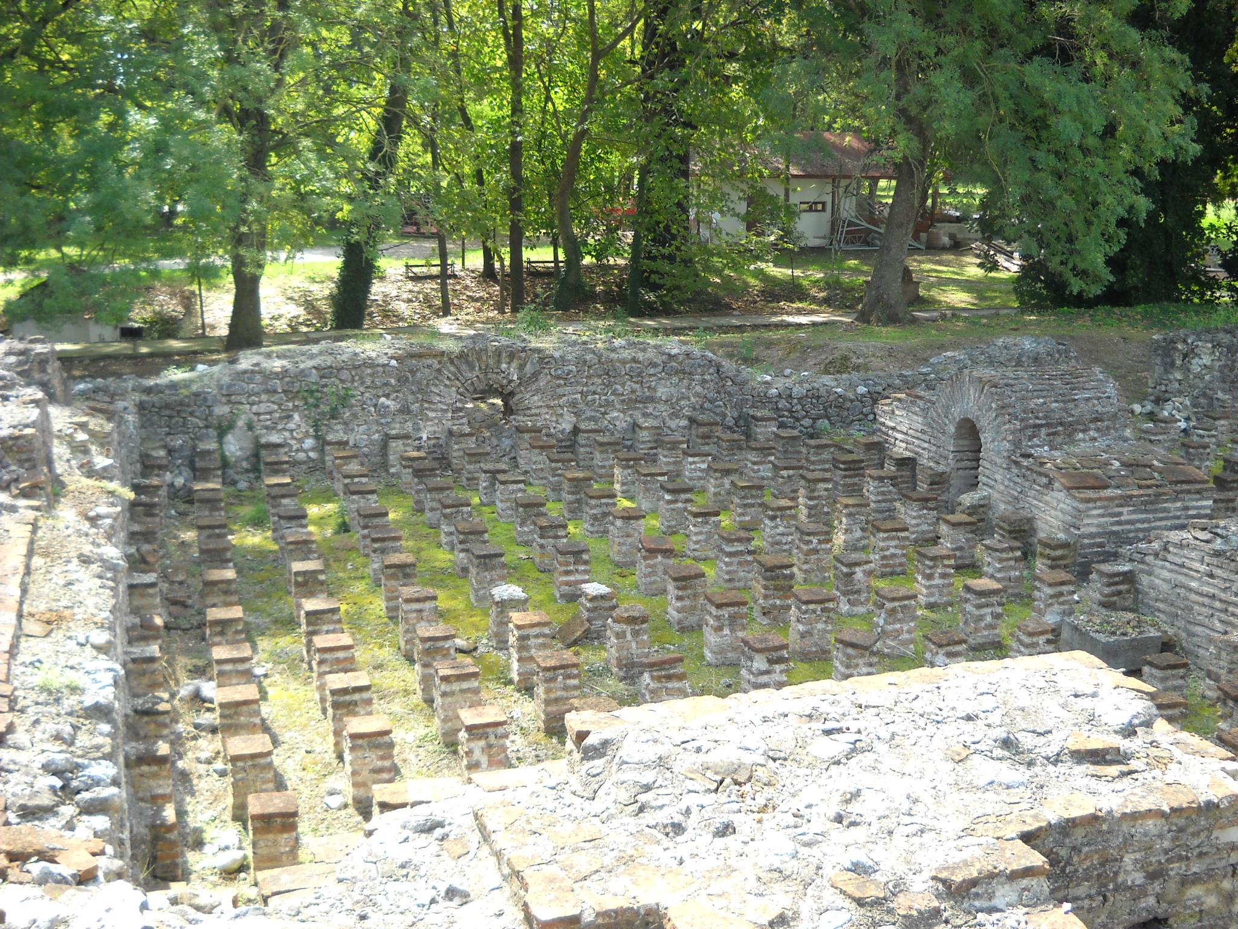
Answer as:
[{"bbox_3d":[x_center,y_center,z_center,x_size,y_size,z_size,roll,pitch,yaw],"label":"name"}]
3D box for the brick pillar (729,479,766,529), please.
[{"bbox_3d":[1.700,0.543,19.565,0.331,0.603,0.331,-3,16,-17],"label":"brick pillar"}]

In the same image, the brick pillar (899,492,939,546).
[{"bbox_3d":[3.267,0.583,15.980,0.300,0.509,0.282,-3,16,-17],"label":"brick pillar"}]

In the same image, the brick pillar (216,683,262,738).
[{"bbox_3d":[-2.783,1.916,10.773,0.288,0.503,0.279,-4,14,-17],"label":"brick pillar"}]

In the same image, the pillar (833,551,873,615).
[{"bbox_3d":[2.620,1.365,16.559,0.331,0.588,0.331,-3,16,-17],"label":"pillar"}]

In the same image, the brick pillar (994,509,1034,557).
[{"bbox_3d":[4.390,0.781,16.318,0.296,0.505,0.296,-4,15,-17],"label":"brick pillar"}]

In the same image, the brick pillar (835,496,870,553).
[{"bbox_3d":[2.498,0.641,15.722,0.299,0.523,0.275,-3,16,-17],"label":"brick pillar"}]

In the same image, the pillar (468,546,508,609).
[{"bbox_3d":[-1.311,1.116,14.634,0.320,0.520,0.320,-4,15,-17],"label":"pillar"}]

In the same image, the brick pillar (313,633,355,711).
[{"bbox_3d":[-2.703,1.970,13.934,0.336,0.634,0.336,-5,16,-17],"label":"brick pillar"}]

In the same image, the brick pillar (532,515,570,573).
[{"bbox_3d":[-0.695,0.813,14.837,0.307,0.497,0.290,-3,15,-17],"label":"brick pillar"}]

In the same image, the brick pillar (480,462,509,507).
[{"bbox_3d":[-1.479,0.249,17.310,0.284,0.430,0.284,-4,14,-17],"label":"brick pillar"}]

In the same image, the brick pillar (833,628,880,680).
[{"bbox_3d":[2.071,1.772,12.822,0.312,0.540,0.312,-4,15,-17],"label":"brick pillar"}]

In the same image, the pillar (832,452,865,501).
[{"bbox_3d":[3.027,0.184,19.401,0.329,0.562,0.315,-4,15,-17],"label":"pillar"}]

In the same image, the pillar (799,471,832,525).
[{"bbox_3d":[2.612,0.440,19.524,0.331,0.627,0.331,-5,16,-17],"label":"pillar"}]

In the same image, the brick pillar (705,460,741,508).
[{"bbox_3d":[1.416,0.277,19.998,0.337,0.560,0.337,-5,16,-17],"label":"brick pillar"}]

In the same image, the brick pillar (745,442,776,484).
[{"bbox_3d":[1.883,0.027,19.587,0.312,0.560,0.312,-4,15,-17],"label":"brick pillar"}]

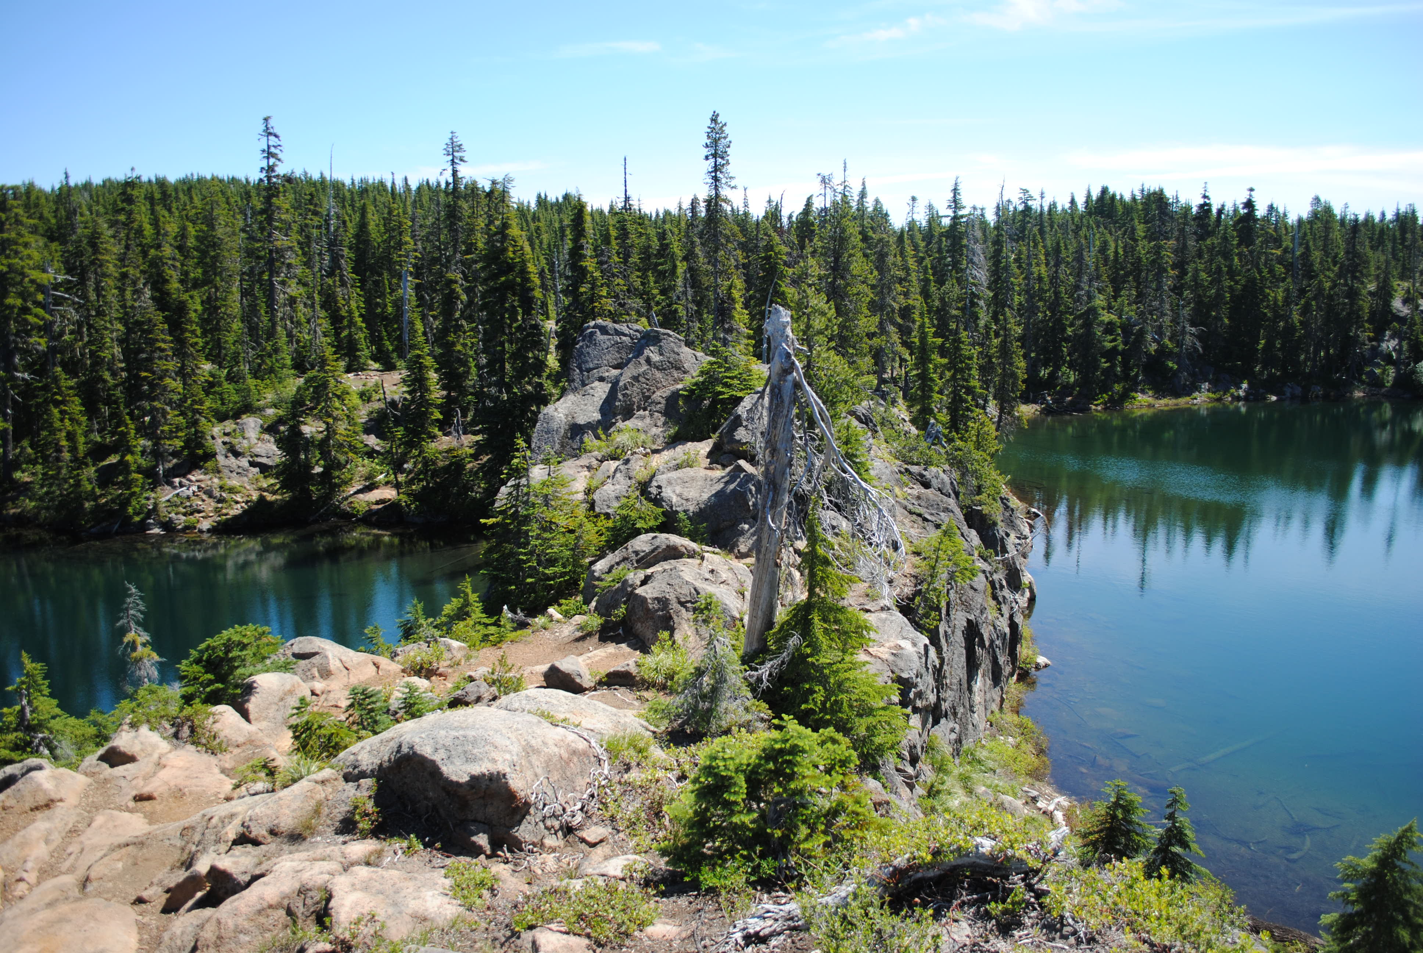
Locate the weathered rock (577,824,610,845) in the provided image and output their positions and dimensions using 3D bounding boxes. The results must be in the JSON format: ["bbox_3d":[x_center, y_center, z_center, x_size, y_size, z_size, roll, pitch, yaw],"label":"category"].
[{"bbox_3d":[-0.807,2.436,7.296,0.210,0.110,0.160,-1,8,-7],"label":"weathered rock"}]

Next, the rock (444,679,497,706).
[{"bbox_3d":[-2.108,1.916,9.400,0.460,0.290,0.380,0,7,0],"label":"rock"}]

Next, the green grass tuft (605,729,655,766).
[{"bbox_3d":[-0.553,1.830,7.200,0.330,0.210,0.280,0,9,-4],"label":"green grass tuft"}]

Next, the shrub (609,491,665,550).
[{"bbox_3d":[-0.997,0.591,14.200,0.760,0.760,0.700,0,7,0],"label":"shrub"}]

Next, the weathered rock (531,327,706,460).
[{"bbox_3d":[-1.943,-1.755,22.500,3.600,2.650,2.800,0,8,0],"label":"weathered rock"}]

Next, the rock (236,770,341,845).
[{"bbox_3d":[-2.605,2.037,6.600,0.604,0.371,0.453,-5,10,-23],"label":"rock"}]

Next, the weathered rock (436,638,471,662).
[{"bbox_3d":[-2.558,1.719,10.600,0.332,0.214,0.282,-3,10,-14],"label":"weathered rock"}]

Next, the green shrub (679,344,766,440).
[{"bbox_3d":[0.173,-1.383,17.500,1.415,1.550,1.274,0,9,1],"label":"green shrub"}]

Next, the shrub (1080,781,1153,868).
[{"bbox_3d":[4.009,3.418,10.600,0.740,0.820,0.700,0,7,0],"label":"shrub"}]

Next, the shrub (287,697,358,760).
[{"bbox_3d":[-2.873,1.865,7.900,0.520,0.400,0.470,0,7,0],"label":"shrub"}]

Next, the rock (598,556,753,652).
[{"bbox_3d":[-0.481,1.544,13.200,1.900,1.000,1.500,0,8,0],"label":"rock"}]

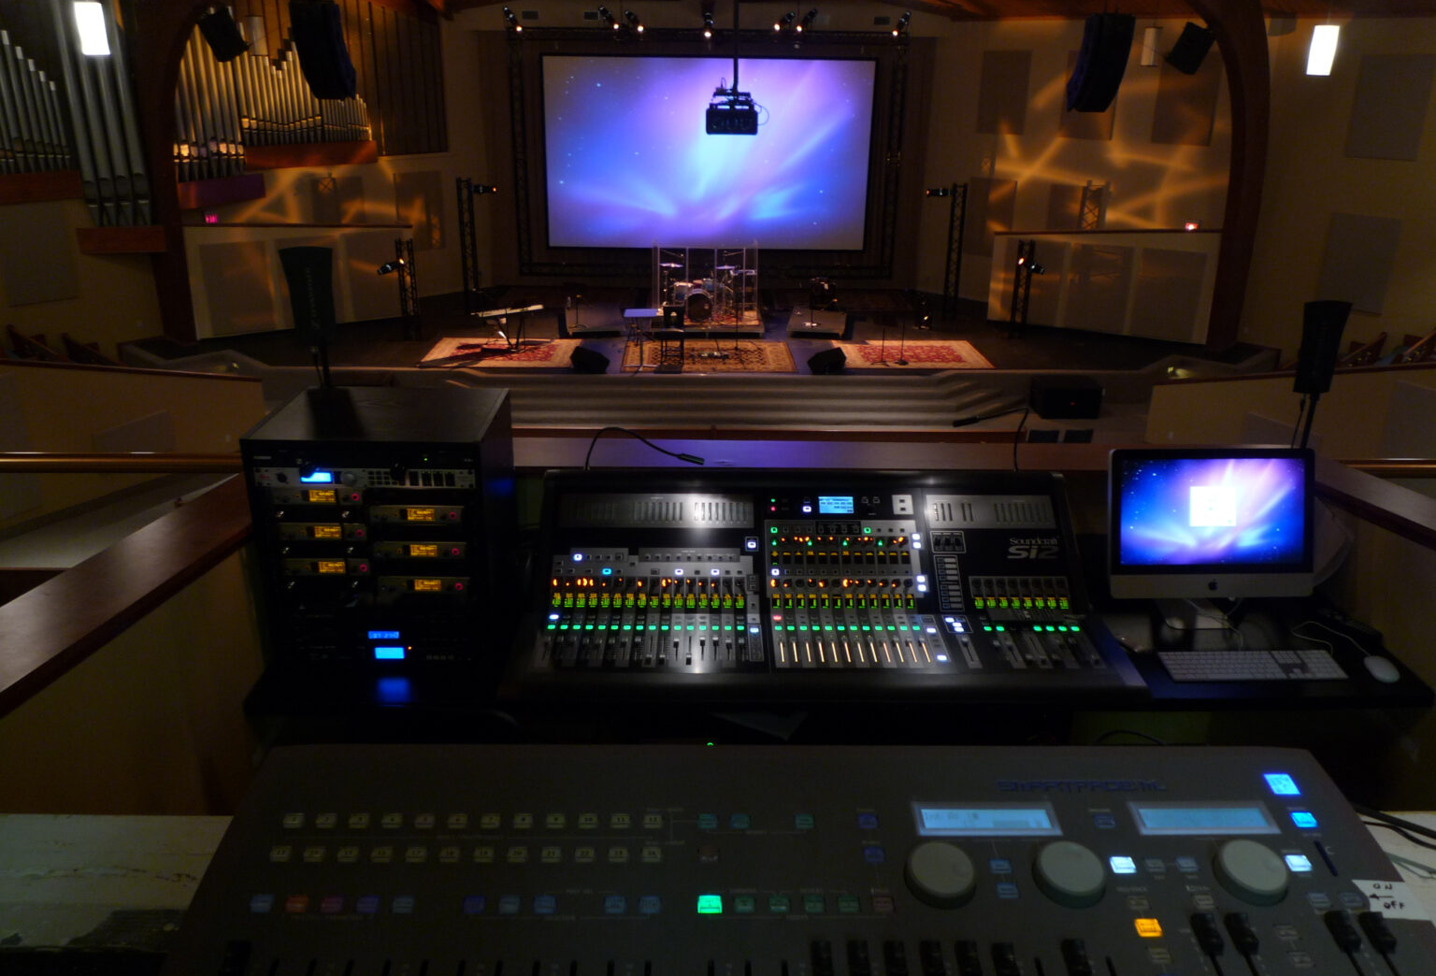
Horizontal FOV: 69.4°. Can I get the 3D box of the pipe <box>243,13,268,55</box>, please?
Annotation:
[{"bbox_3d":[-9.915,-9.715,22.300,0.370,0.840,0.370,1,20,0],"label":"pipe"}]

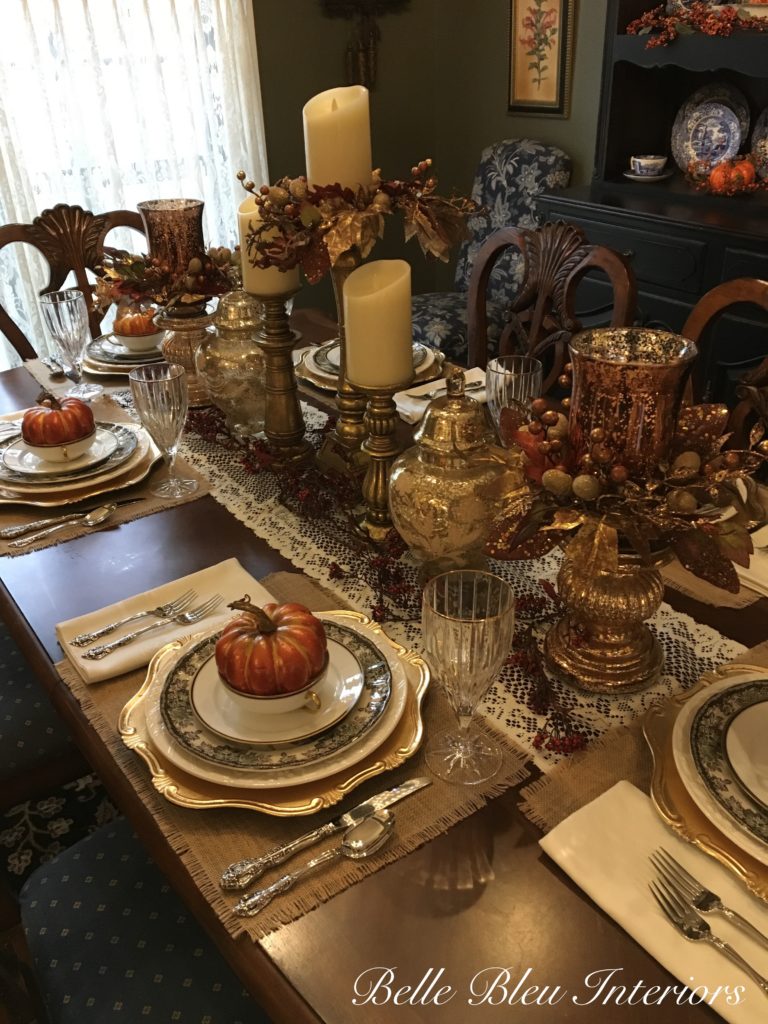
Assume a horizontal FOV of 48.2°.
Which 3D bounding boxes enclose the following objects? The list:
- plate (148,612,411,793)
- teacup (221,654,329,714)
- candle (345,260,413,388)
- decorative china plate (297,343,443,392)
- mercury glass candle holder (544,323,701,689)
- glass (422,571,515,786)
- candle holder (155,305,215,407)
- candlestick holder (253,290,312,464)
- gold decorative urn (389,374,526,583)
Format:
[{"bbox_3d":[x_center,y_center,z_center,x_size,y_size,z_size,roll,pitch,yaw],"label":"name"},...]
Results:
[{"bbox_3d":[-0.112,0.198,0.921,0.275,0.025,0.275,-1,30,1],"label":"plate"},{"bbox_3d":[-0.107,0.177,0.895,0.139,0.048,0.113,24,38,37],"label":"teacup"},{"bbox_3d":[-0.006,-0.245,1.111,0.088,0.143,0.088,-1,30,1],"label":"candle"},{"bbox_3d":[-0.028,-0.313,1.812,0.322,0.034,0.322,-1,30,1],"label":"decorative china plate"},{"bbox_3d":[0.249,0.002,0.931,0.147,0.381,0.147,-1,30,1],"label":"mercury glass candle holder"},{"bbox_3d":[0.080,0.164,0.835,0.083,0.204,0.083,-1,30,1],"label":"glass"},{"bbox_3d":[-0.381,-0.305,1.686,0.136,0.159,0.136,-1,30,1],"label":"candle holder"},{"bbox_3d":[-0.175,-0.238,1.463,0.106,0.298,0.106,-1,30,1],"label":"candlestick holder"},{"bbox_3d":[0.094,-0.050,1.135,0.177,0.278,0.177,-1,30,1],"label":"gold decorative urn"}]

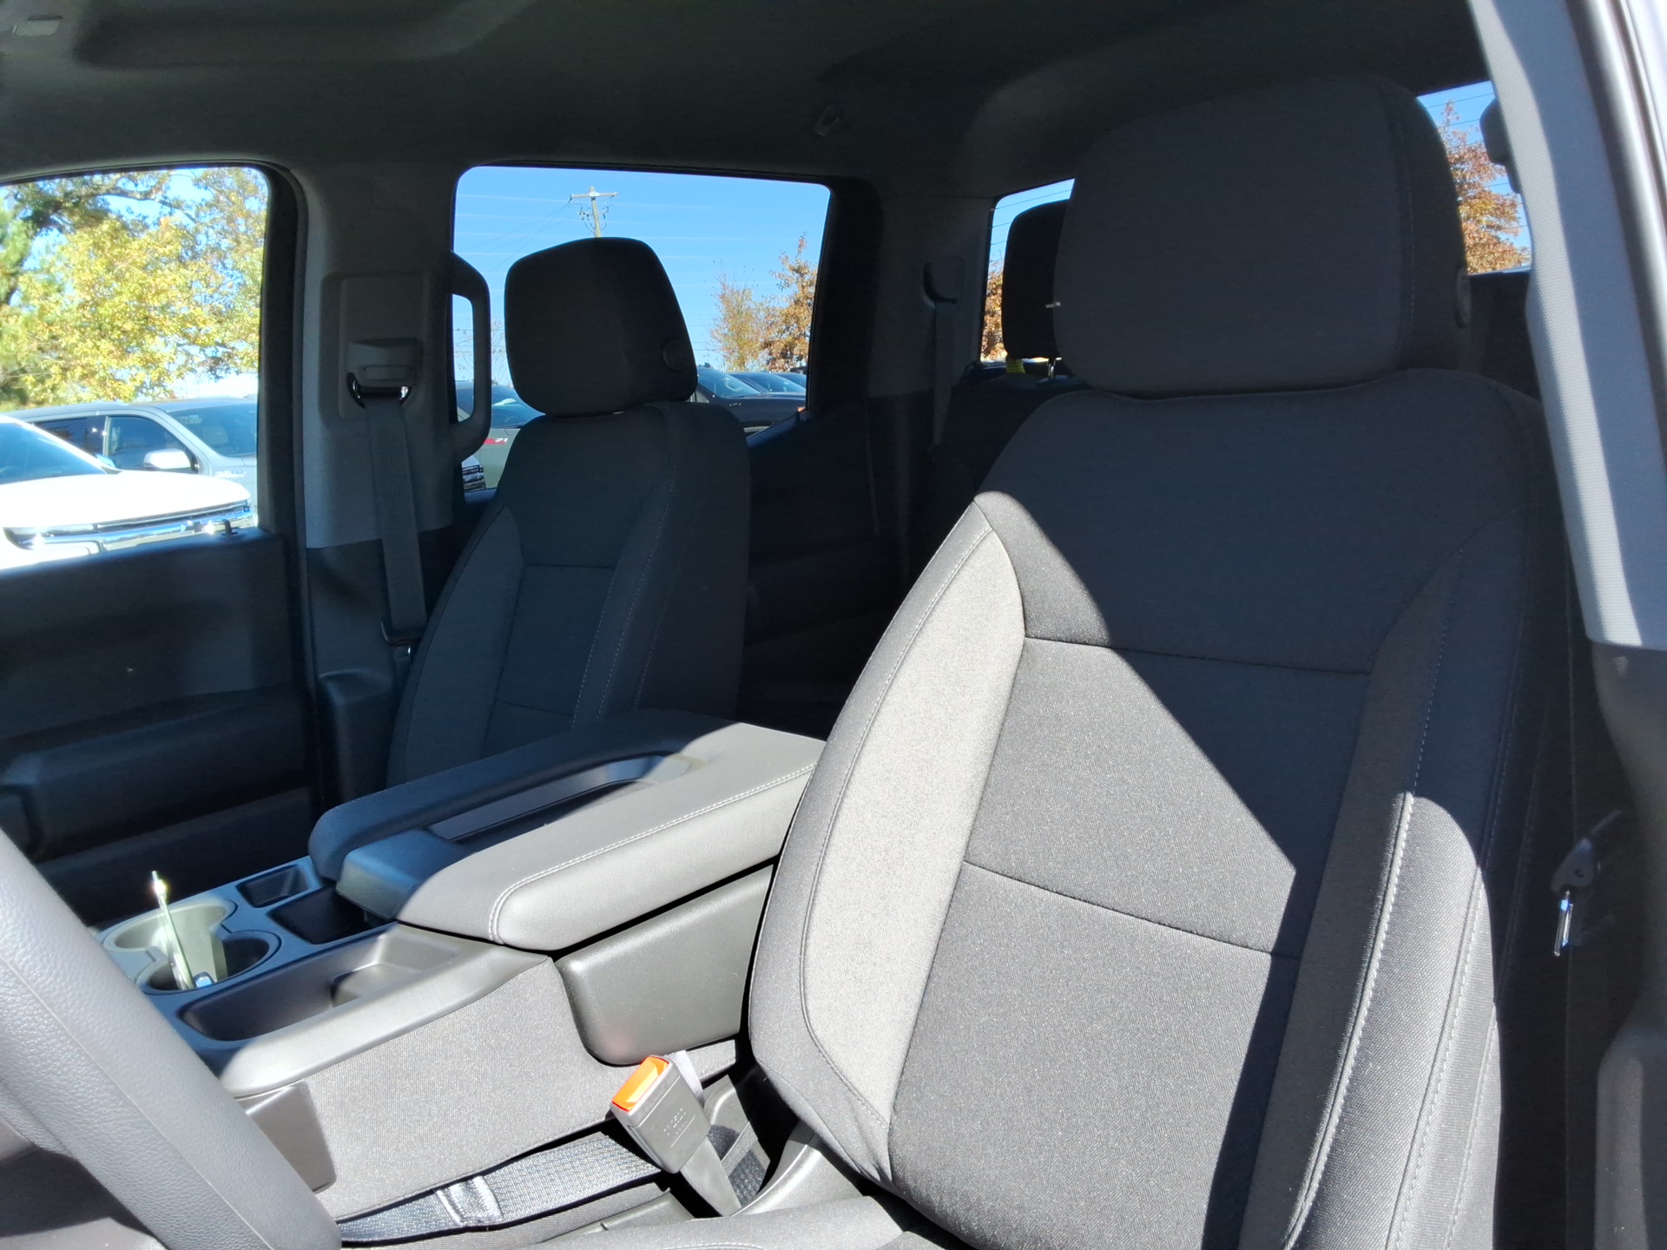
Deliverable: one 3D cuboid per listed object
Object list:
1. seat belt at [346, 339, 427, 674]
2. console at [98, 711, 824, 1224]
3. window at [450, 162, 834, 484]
[{"bbox_3d":[-0.555,-0.145,1.709,0.070,0.424,0.090,14,20,41],"label":"seat belt"},{"bbox_3d":[-0.249,0.236,1.034,0.310,0.200,0.560,6,15,43],"label":"console"},{"bbox_3d":[-0.265,-0.455,2.073,0.050,0.440,0.715,25,28,37],"label":"window"}]

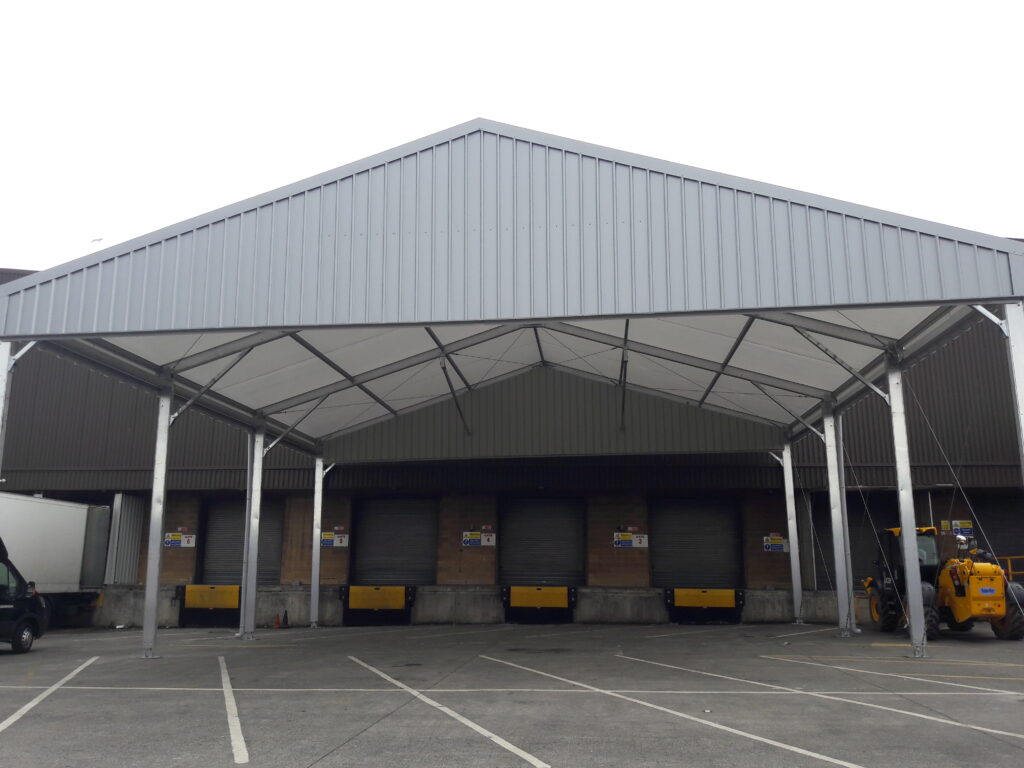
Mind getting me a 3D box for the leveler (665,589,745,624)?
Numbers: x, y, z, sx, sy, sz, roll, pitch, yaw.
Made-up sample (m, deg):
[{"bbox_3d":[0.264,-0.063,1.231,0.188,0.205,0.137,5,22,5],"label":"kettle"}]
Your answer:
[{"bbox_3d":[5.899,6.818,25.383,2.420,1.080,0.500,-2,-13,6],"label":"leveler"}]

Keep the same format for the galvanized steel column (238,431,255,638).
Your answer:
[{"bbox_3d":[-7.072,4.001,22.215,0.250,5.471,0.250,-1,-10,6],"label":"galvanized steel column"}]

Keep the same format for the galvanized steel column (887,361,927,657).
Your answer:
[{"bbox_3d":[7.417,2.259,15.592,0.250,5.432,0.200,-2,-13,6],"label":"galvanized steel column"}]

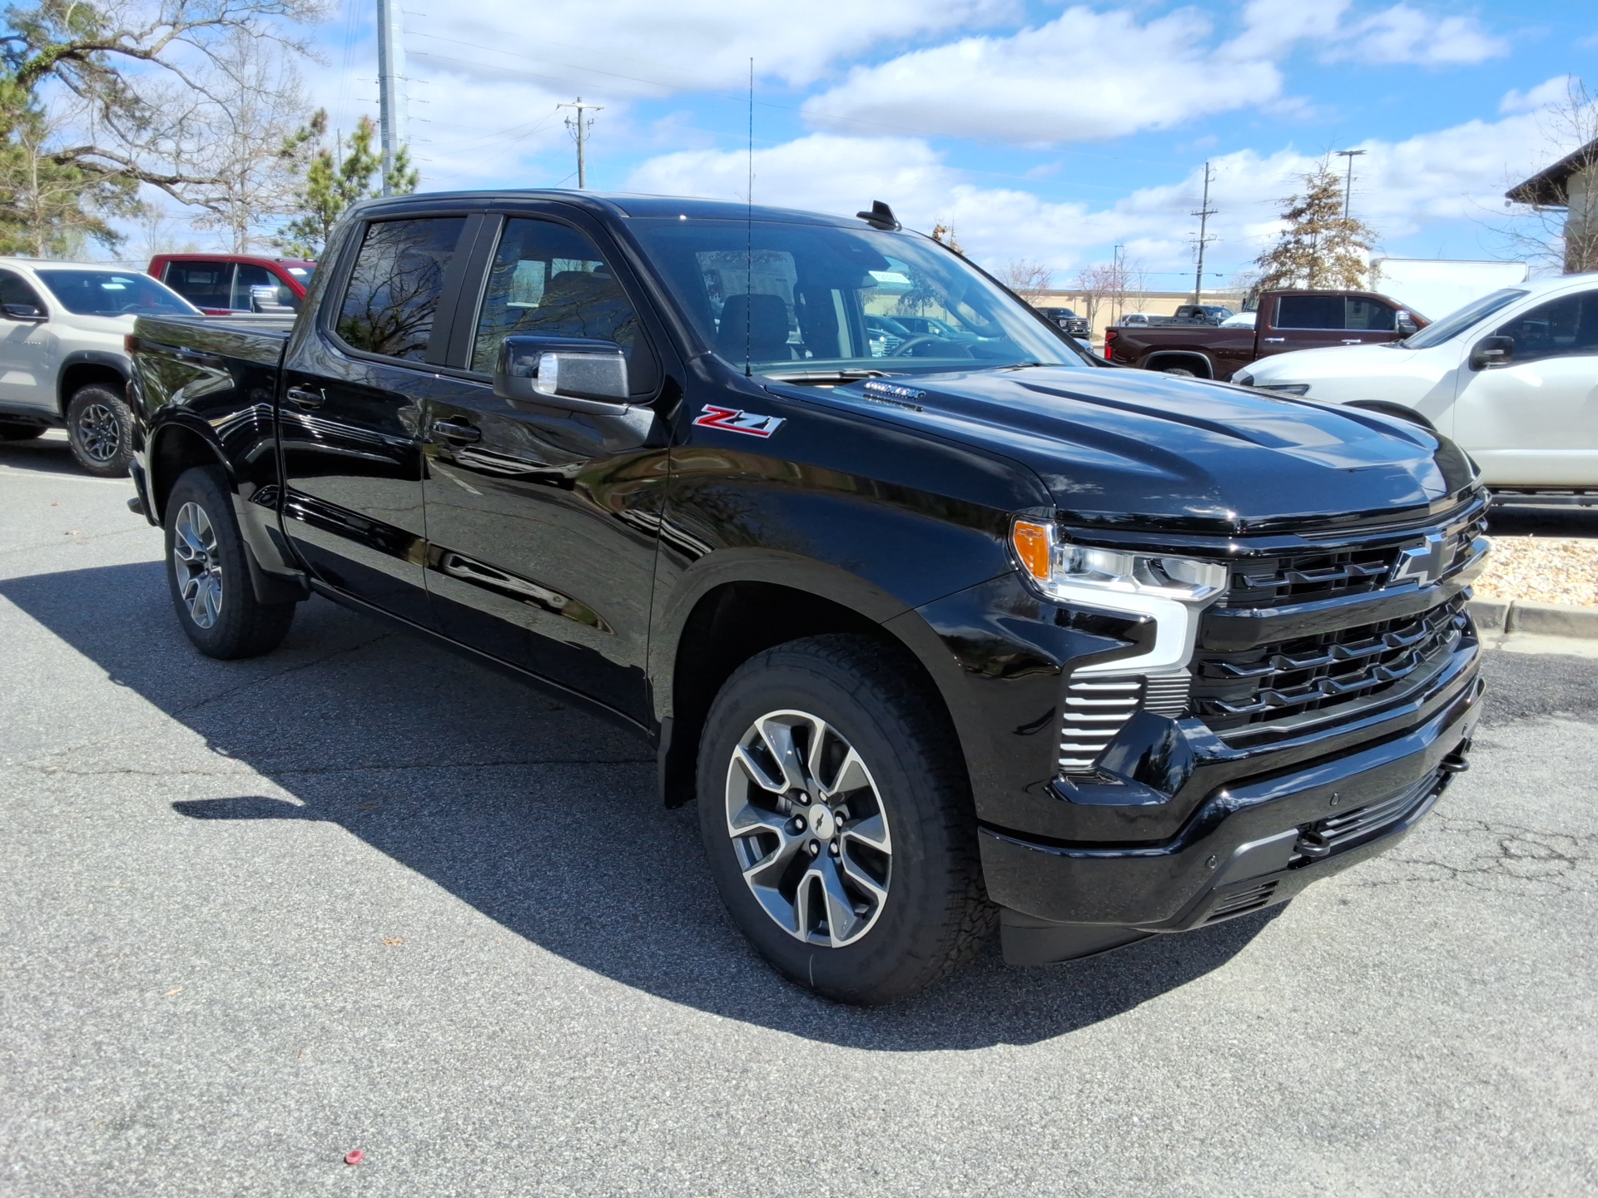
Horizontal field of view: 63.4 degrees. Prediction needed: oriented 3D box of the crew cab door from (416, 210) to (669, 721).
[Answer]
[{"bbox_3d":[-0.656,-0.435,3.672,0.350,1.340,1.250,-10,18,-43],"label":"crew cab door"}]

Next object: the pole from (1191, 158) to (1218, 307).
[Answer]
[{"bbox_3d":[27.317,-23.426,88.037,2.300,12.160,0.400,10,15,36],"label":"pole"}]

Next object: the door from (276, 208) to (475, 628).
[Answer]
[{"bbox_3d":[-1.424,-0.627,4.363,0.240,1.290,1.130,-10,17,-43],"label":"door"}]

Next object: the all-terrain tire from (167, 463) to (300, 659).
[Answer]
[{"bbox_3d":[-2.504,-0.164,5.667,0.280,0.825,0.830,-10,18,-43],"label":"all-terrain tire"}]

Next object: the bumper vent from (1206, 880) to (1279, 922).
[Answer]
[{"bbox_3d":[0.927,0.631,2.698,0.220,0.065,0.070,-8,16,-38],"label":"bumper vent"}]

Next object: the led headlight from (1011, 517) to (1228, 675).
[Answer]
[{"bbox_3d":[0.617,-0.004,2.494,0.370,0.280,0.280,-8,16,-36],"label":"led headlight"}]

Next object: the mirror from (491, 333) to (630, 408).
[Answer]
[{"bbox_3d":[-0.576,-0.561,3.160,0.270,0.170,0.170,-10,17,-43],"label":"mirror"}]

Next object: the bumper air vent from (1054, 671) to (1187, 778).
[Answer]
[{"bbox_3d":[0.637,0.231,2.503,0.290,0.190,0.160,-8,16,-36],"label":"bumper air vent"}]

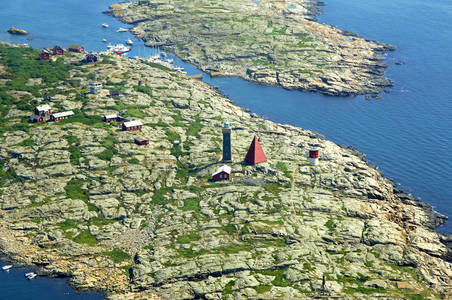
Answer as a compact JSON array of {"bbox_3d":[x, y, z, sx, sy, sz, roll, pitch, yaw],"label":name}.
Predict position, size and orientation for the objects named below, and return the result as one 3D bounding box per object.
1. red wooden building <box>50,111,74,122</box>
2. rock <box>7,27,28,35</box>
[{"bbox_3d":[-124.990,-26.180,1218.470,18.000,4.800,6.400,-13,21,-35],"label":"red wooden building"},{"bbox_3d":[-202.680,-115.900,1556.040,21.000,3.800,12.000,-1,17,0],"label":"rock"}]

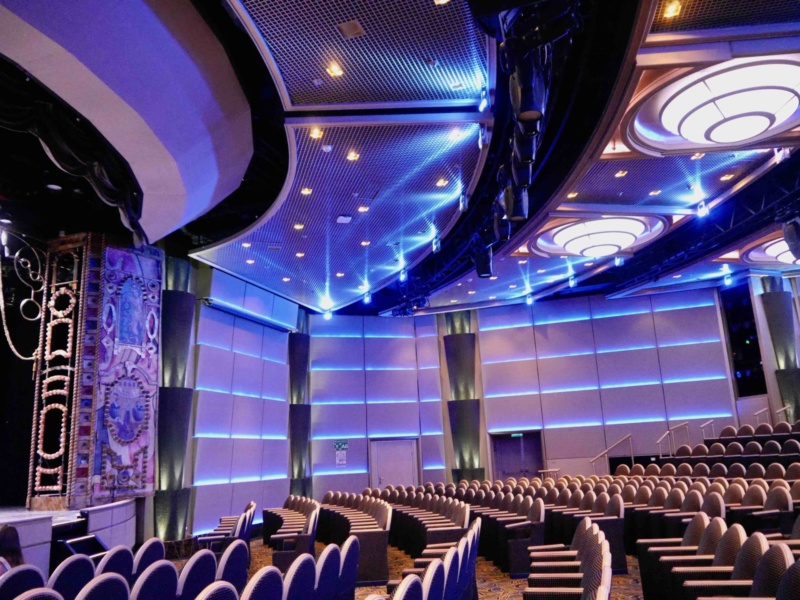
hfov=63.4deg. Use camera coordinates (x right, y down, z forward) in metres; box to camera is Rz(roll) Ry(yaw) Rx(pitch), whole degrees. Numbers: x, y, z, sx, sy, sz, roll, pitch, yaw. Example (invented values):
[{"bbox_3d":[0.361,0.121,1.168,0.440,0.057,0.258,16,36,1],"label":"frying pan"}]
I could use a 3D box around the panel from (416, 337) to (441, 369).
[{"bbox_3d":[0.798,1.499,18.503,0.619,0.892,0.060,-5,-14,9],"label":"panel"}]

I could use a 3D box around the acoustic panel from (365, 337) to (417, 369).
[{"bbox_3d":[-0.267,1.513,18.355,1.476,0.892,0.060,1,-14,-17],"label":"acoustic panel"}]

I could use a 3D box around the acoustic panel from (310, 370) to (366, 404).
[{"bbox_3d":[-1.673,2.368,17.702,1.485,0.892,0.060,1,-14,-17],"label":"acoustic panel"}]

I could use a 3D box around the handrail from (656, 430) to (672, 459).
[{"bbox_3d":[6.069,3.343,14.835,0.474,0.657,0.060,3,-15,-24],"label":"handrail"}]

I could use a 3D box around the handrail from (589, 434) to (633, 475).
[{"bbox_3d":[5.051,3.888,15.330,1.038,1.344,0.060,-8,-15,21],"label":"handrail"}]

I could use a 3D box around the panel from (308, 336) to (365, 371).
[{"bbox_3d":[-1.722,1.475,17.918,1.490,0.892,0.060,1,-14,-17],"label":"panel"}]

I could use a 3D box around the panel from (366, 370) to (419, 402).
[{"bbox_3d":[-0.226,2.406,18.136,1.467,0.892,0.060,1,-14,-17],"label":"panel"}]

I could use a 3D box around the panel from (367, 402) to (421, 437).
[{"bbox_3d":[-0.182,3.298,17.919,1.478,0.892,0.060,1,-14,-17],"label":"panel"}]

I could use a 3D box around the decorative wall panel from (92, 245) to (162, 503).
[{"bbox_3d":[-4.928,1.244,11.830,0.120,4.572,1.200,-11,-16,32],"label":"decorative wall panel"}]

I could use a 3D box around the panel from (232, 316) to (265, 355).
[{"bbox_3d":[-3.464,0.825,14.922,0.060,0.892,1.175,-7,-15,19],"label":"panel"}]

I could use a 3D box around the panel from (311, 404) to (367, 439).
[{"bbox_3d":[-1.632,3.261,17.483,1.478,0.892,0.060,1,-14,-17],"label":"panel"}]

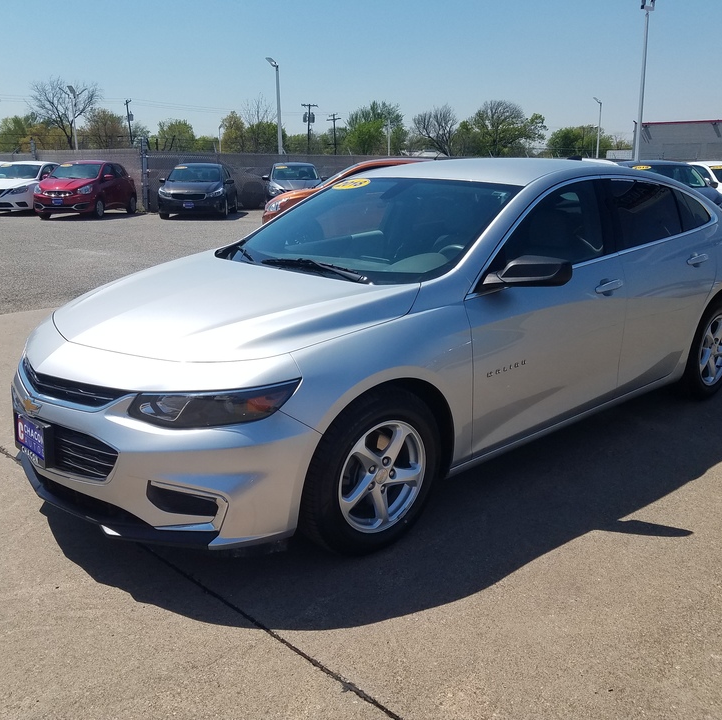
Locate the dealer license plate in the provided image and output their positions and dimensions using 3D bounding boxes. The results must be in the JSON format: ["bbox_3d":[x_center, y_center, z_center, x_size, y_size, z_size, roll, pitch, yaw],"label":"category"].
[{"bbox_3d":[-1.250,0.299,2.753,0.035,0.165,0.310,-9,17,-40],"label":"dealer license plate"}]

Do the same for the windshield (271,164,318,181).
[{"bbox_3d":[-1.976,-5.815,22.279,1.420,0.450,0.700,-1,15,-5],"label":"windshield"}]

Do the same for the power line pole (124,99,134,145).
[{"bbox_3d":[-25.768,-24.781,81.255,1.109,8.840,0.700,-5,16,-16],"label":"power line pole"}]

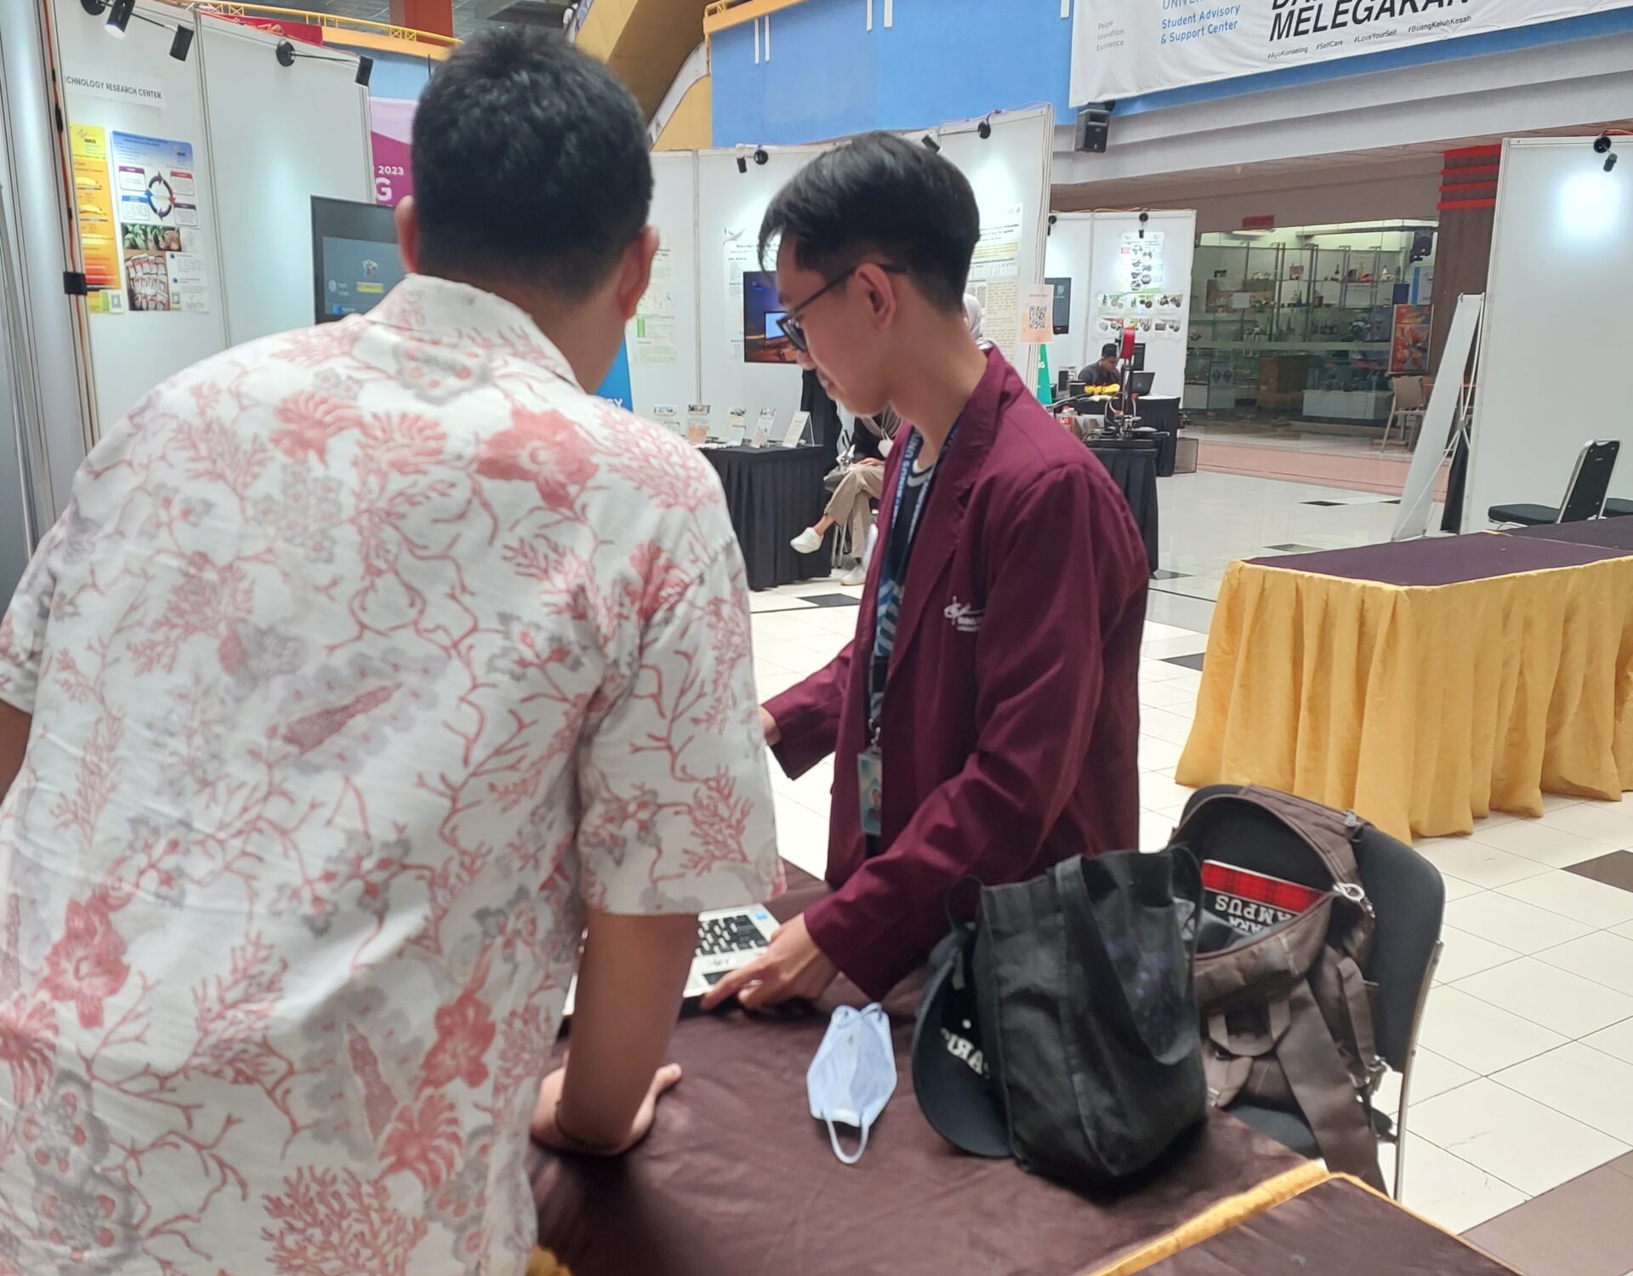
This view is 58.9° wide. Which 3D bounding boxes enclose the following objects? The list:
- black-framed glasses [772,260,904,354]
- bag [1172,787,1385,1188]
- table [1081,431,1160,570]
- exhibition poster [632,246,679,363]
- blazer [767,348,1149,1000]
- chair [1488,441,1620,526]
[{"bbox_3d":[0.044,-0.364,1.556,0.147,0.046,0.142,-32,3,19],"label":"black-framed glasses"},{"bbox_3d":[0.644,0.486,2.073,0.230,0.450,0.300,-11,17,-40],"label":"bag"},{"bbox_3d":[1.382,-0.776,8.575,1.150,0.750,0.650,0,13,0],"label":"table"},{"bbox_3d":[-1.210,-2.205,9.400,0.600,0.860,0.010,3,13,11],"label":"exhibition poster"},{"bbox_3d":[0.170,0.032,1.773,0.450,0.770,0.500,-7,15,-29],"label":"blazer"},{"bbox_3d":[4.021,-0.663,7.933,0.450,0.820,0.500,-9,16,-35],"label":"chair"}]

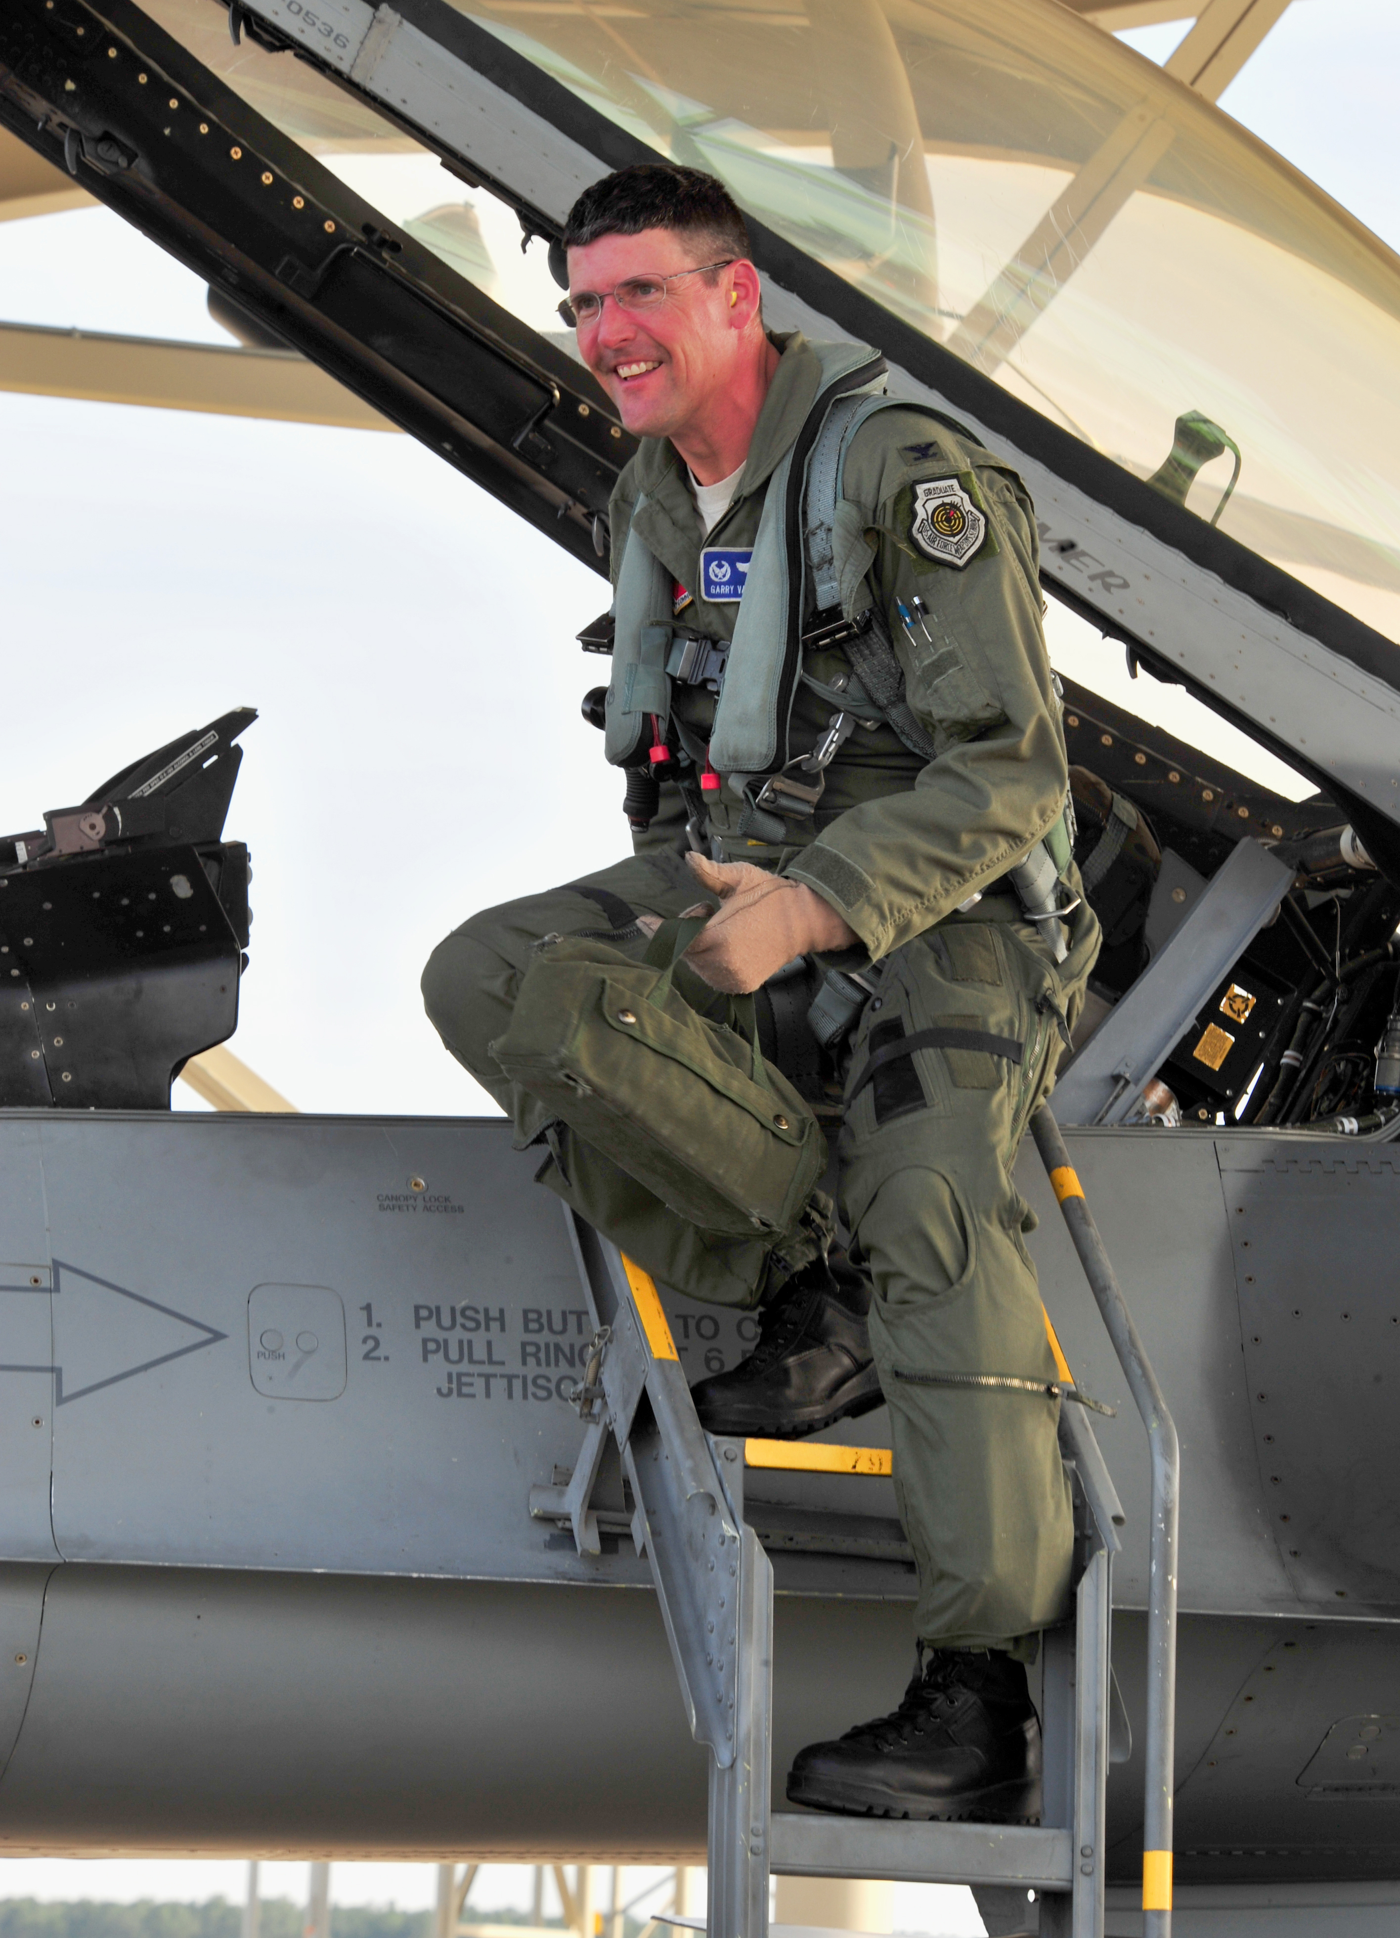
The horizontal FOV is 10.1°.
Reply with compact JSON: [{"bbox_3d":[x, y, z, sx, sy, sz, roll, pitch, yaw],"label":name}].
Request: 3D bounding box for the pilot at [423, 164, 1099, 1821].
[{"bbox_3d":[0.050,0.024,7.100,0.630,1.480,0.680,-6,-10,41],"label":"pilot"}]

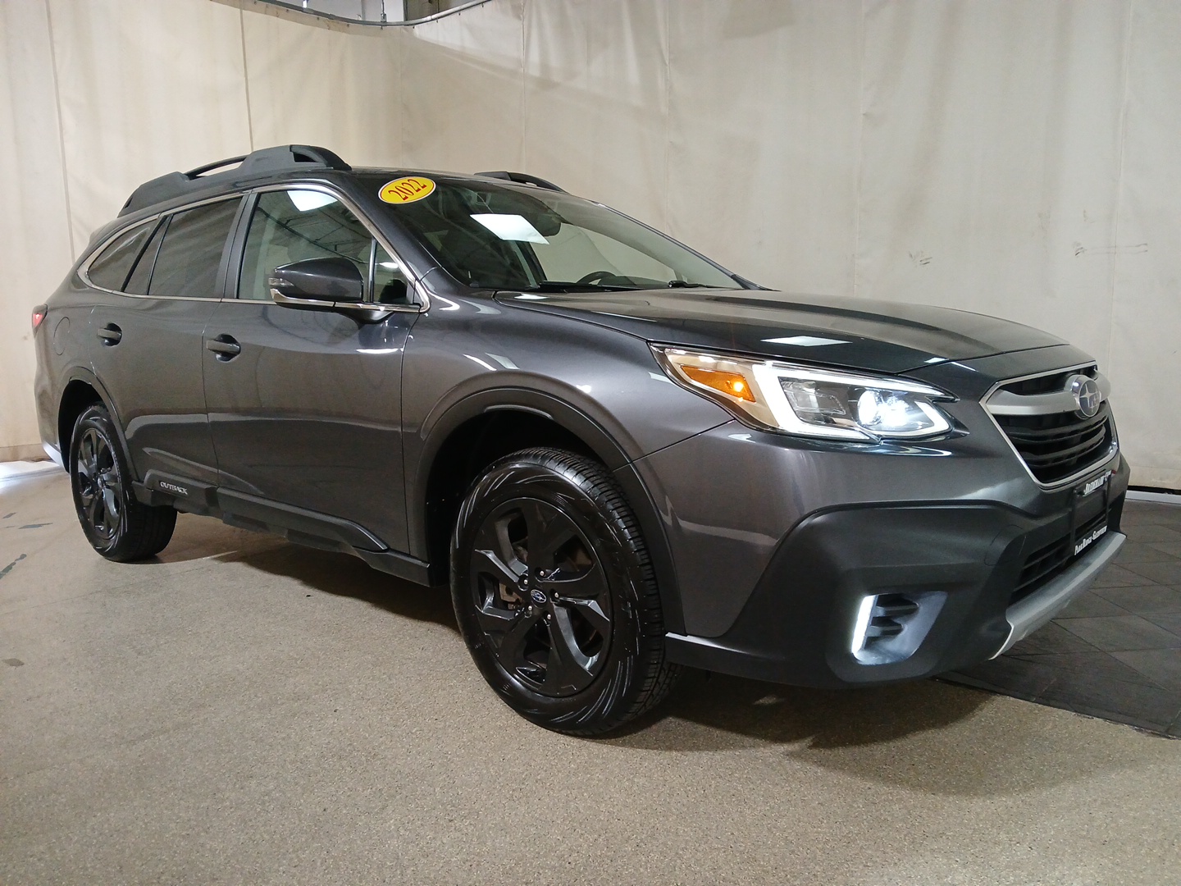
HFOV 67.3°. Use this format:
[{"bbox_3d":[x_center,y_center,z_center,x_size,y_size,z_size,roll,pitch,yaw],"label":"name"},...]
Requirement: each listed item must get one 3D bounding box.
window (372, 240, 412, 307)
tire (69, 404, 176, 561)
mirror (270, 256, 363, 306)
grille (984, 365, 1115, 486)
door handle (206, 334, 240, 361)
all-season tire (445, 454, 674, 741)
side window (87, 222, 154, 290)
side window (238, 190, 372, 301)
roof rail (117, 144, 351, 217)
[{"bbox_3d":[-0.550,-0.475,2.469,0.246,0.213,0.050,5,-14,38],"label":"window"},{"bbox_3d":[-2.126,0.163,4.035,0.722,0.714,0.230,6,11,41],"label":"tire"},{"bbox_3d":[-0.773,-0.457,2.508,0.210,0.145,0.210,6,11,41],"label":"mirror"},{"bbox_3d":[1.141,-0.060,2.135,0.130,0.258,0.880,6,11,41],"label":"grille"},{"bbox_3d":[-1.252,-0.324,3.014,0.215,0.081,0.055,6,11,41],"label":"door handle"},{"bbox_3d":[-0.066,0.359,2.232,0.722,0.714,0.230,6,12,43],"label":"all-season tire"},{"bbox_3d":[-2.126,-0.812,3.952,0.687,0.317,0.050,6,-13,44],"label":"side window"},{"bbox_3d":[-0.898,-0.644,2.827,0.882,0.467,0.050,5,-13,40],"label":"side window"},{"bbox_3d":[-1.548,-1.065,3.635,1.955,0.160,0.100,6,11,41],"label":"roof rail"}]

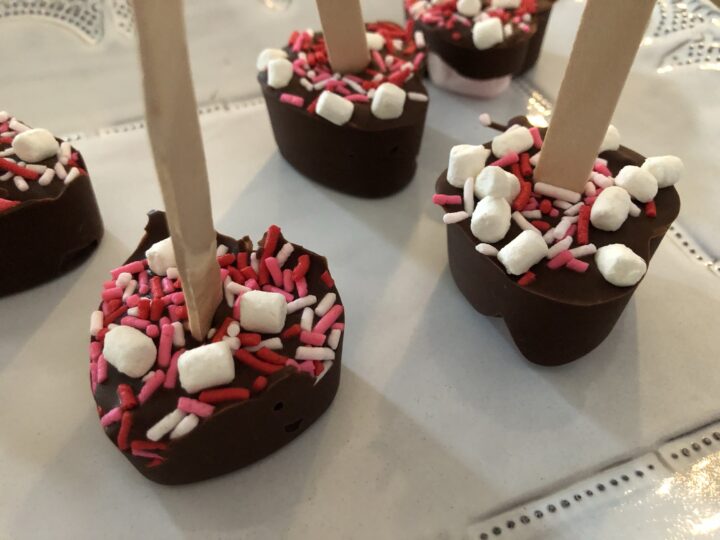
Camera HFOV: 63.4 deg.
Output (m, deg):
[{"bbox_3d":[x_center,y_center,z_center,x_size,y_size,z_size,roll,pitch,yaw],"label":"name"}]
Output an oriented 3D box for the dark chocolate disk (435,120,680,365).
[{"bbox_3d":[0.040,-0.008,0.126,0.047,0.022,0.050,0,51,-1],"label":"dark chocolate disk"}]

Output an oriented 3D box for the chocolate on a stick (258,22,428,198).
[{"bbox_3d":[-0.003,-0.042,0.151,0.042,0.024,0.044,0,51,-1],"label":"chocolate on a stick"}]

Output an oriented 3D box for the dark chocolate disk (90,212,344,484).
[{"bbox_3d":[-0.027,0.014,0.110,0.046,0.018,0.045,0,51,-1],"label":"dark chocolate disk"}]

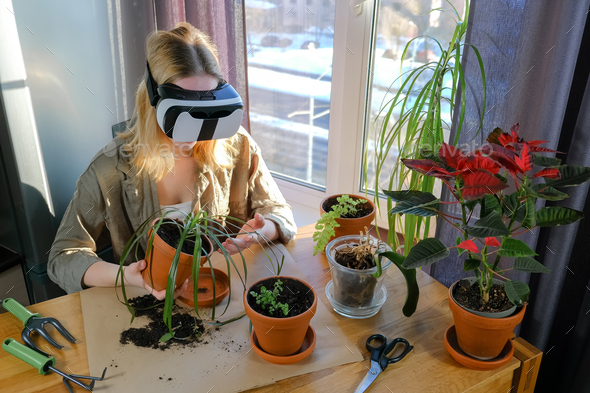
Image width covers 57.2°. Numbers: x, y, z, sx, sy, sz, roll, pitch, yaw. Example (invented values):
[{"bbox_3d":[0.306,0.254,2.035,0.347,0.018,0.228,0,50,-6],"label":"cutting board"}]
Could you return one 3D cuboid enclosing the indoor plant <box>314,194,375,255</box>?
[{"bbox_3d":[0.132,0.076,1.430,0.161,0.143,0.158,1,26,0],"label":"indoor plant"}]

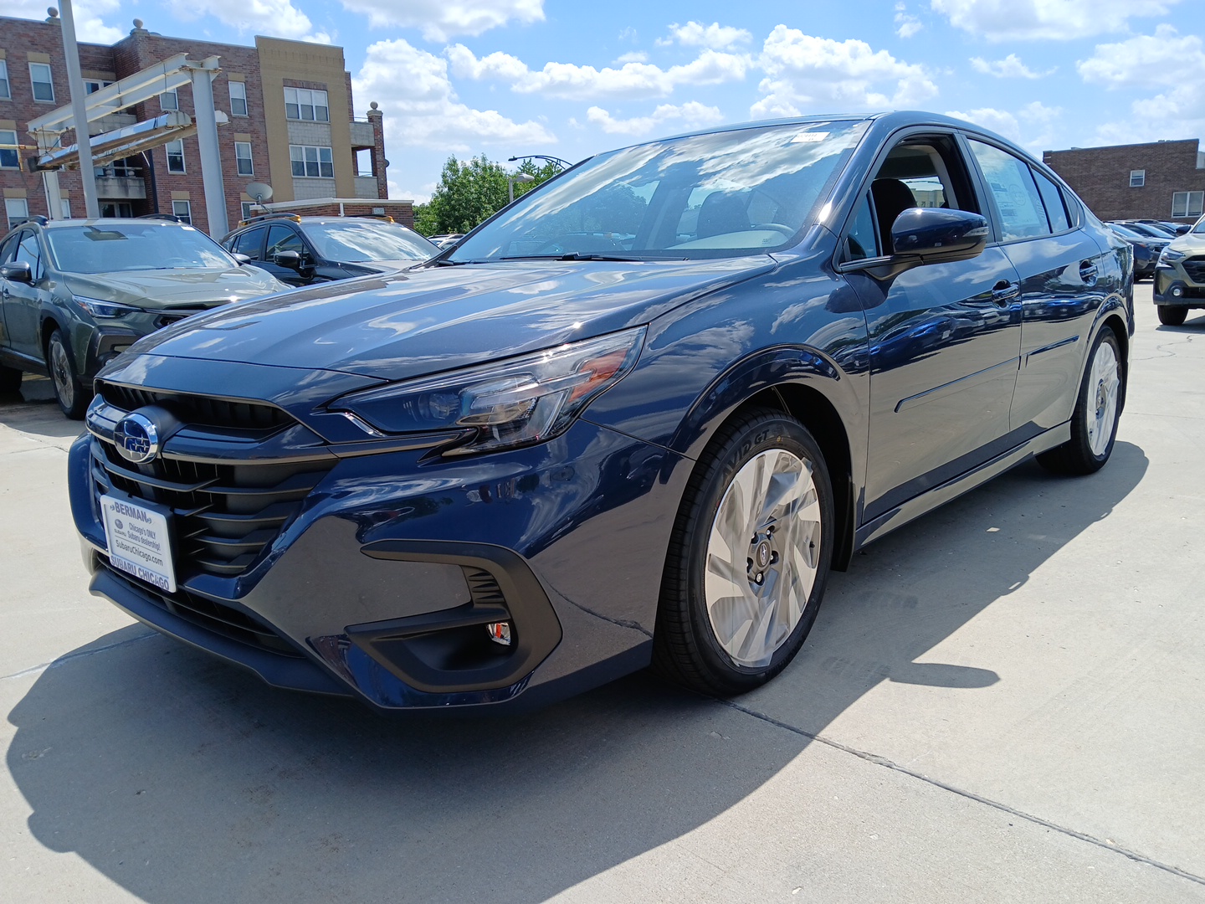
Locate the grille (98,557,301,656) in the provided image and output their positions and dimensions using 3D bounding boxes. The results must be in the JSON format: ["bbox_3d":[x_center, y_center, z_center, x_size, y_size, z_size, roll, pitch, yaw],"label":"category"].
[{"bbox_3d":[-0.904,0.288,1.924,0.910,0.115,0.120,8,15,41],"label":"grille"}]

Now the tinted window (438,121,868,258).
[{"bbox_3d":[0.120,-0.806,2.901,1.420,0.125,0.910,8,42,41],"label":"tinted window"}]

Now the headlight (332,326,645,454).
[{"bbox_3d":[-0.169,-0.109,1.643,0.330,0.205,0.520,6,14,42],"label":"headlight"}]

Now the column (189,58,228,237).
[{"bbox_3d":[-6.753,-4.284,15.953,0.280,4.790,0.280,8,15,43],"label":"column"}]

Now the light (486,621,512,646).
[{"bbox_3d":[-0.183,0.327,1.659,0.080,0.075,0.060,6,14,42],"label":"light"}]

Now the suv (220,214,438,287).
[{"bbox_3d":[-2.841,-1.837,10.097,1.850,1.630,4.480,-12,15,-40],"label":"suv"}]

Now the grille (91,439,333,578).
[{"bbox_3d":[-0.907,0.107,1.927,1.080,0.270,0.150,6,14,42],"label":"grille"}]

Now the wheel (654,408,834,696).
[{"bbox_3d":[0.295,0.222,2.087,0.235,0.680,0.680,6,14,42],"label":"wheel"}]

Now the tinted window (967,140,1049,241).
[{"bbox_3d":[1.528,-0.956,3.353,0.055,0.380,0.590,-24,-7,43],"label":"tinted window"}]

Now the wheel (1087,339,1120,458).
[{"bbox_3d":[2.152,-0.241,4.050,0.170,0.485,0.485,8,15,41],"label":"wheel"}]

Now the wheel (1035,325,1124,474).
[{"bbox_3d":[2.137,-0.243,4.063,0.225,0.680,0.680,8,15,41],"label":"wheel"}]

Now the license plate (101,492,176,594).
[{"bbox_3d":[-0.963,0.188,1.875,0.315,0.158,0.020,6,14,42],"label":"license plate"}]

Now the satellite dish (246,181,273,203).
[{"bbox_3d":[-10.244,-7.784,27.097,0.800,0.600,0.380,-4,31,-7],"label":"satellite dish"}]

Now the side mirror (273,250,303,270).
[{"bbox_3d":[-3.165,-1.902,9.069,0.240,0.175,0.160,-12,15,-40],"label":"side mirror"}]

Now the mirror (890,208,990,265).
[{"bbox_3d":[0.879,-0.571,2.386,0.230,0.150,0.140,8,15,41],"label":"mirror"}]

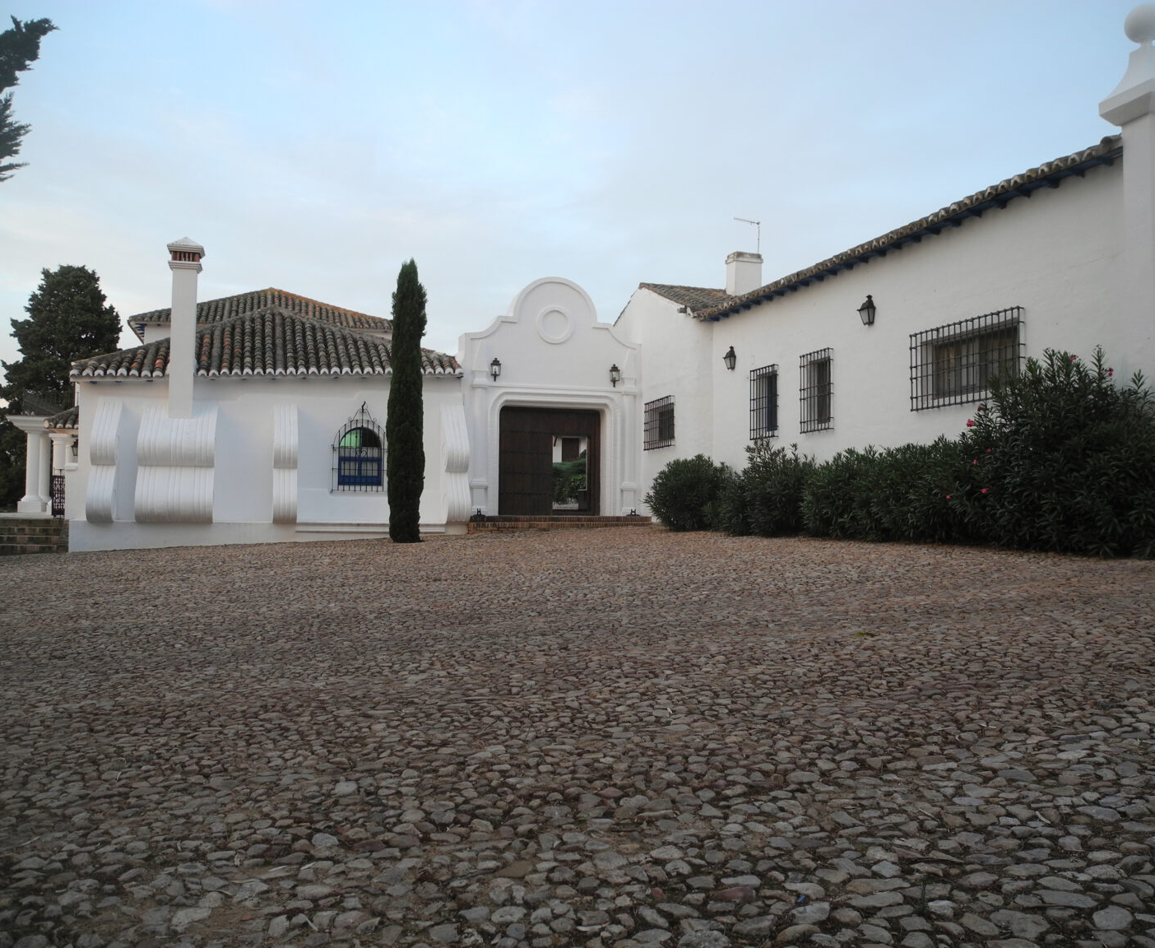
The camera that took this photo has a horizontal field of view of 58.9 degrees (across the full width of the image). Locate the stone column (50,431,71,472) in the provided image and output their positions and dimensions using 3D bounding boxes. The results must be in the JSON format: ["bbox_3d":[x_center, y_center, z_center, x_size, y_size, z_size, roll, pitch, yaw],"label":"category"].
[{"bbox_3d":[-13.768,-0.120,27.181,0.480,2.050,0.480,1,-3,-16],"label":"stone column"}]

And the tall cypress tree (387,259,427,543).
[{"bbox_3d":[-3.797,-1.652,23.053,0.900,6.410,0.900,0,-3,0],"label":"tall cypress tree"}]

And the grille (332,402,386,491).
[{"bbox_3d":[-5.386,-0.636,25.464,1.360,2.210,0.250,1,-3,-16],"label":"grille"}]

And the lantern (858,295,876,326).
[{"bbox_3d":[5.094,-2.866,17.959,0.220,0.550,0.300,1,-3,-19],"label":"lantern"}]

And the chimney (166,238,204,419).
[{"bbox_3d":[-9.339,-3.462,24.319,0.800,4.380,0.800,1,-3,-16],"label":"chimney"}]

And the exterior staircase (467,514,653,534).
[{"bbox_3d":[-0.525,1.329,27.134,5.100,0.430,0.850,1,-3,-16],"label":"exterior staircase"}]

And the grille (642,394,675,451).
[{"bbox_3d":[2.160,-1.304,26.849,0.160,1.260,1.800,1,-3,-17],"label":"grille"}]

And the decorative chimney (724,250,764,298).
[{"bbox_3d":[4.664,-5.618,28.791,0.800,1.260,0.620,1,-3,-19],"label":"decorative chimney"}]

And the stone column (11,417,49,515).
[{"bbox_3d":[-14.006,-0.243,26.200,0.800,2.530,0.800,1,-3,-16],"label":"stone column"}]

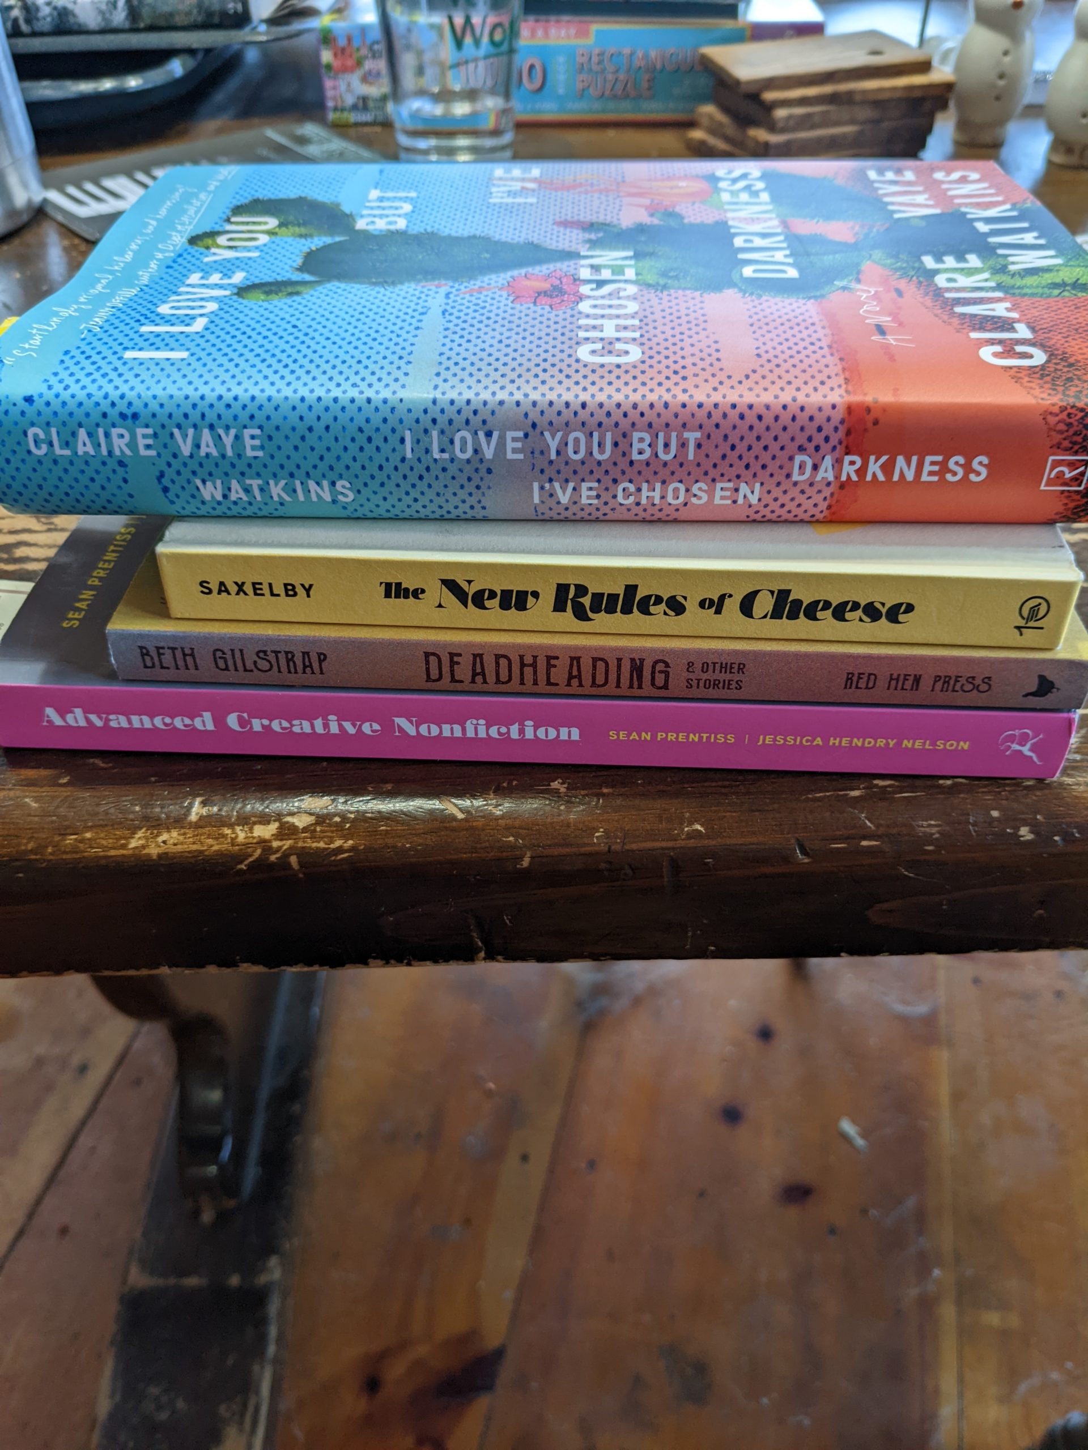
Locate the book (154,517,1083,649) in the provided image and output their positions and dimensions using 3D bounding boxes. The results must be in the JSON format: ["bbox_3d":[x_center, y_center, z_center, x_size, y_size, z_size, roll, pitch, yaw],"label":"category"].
[{"bbox_3d":[0.017,-0.069,0.280,0.183,0.017,0.134,2,41,3],"label":"book"}]

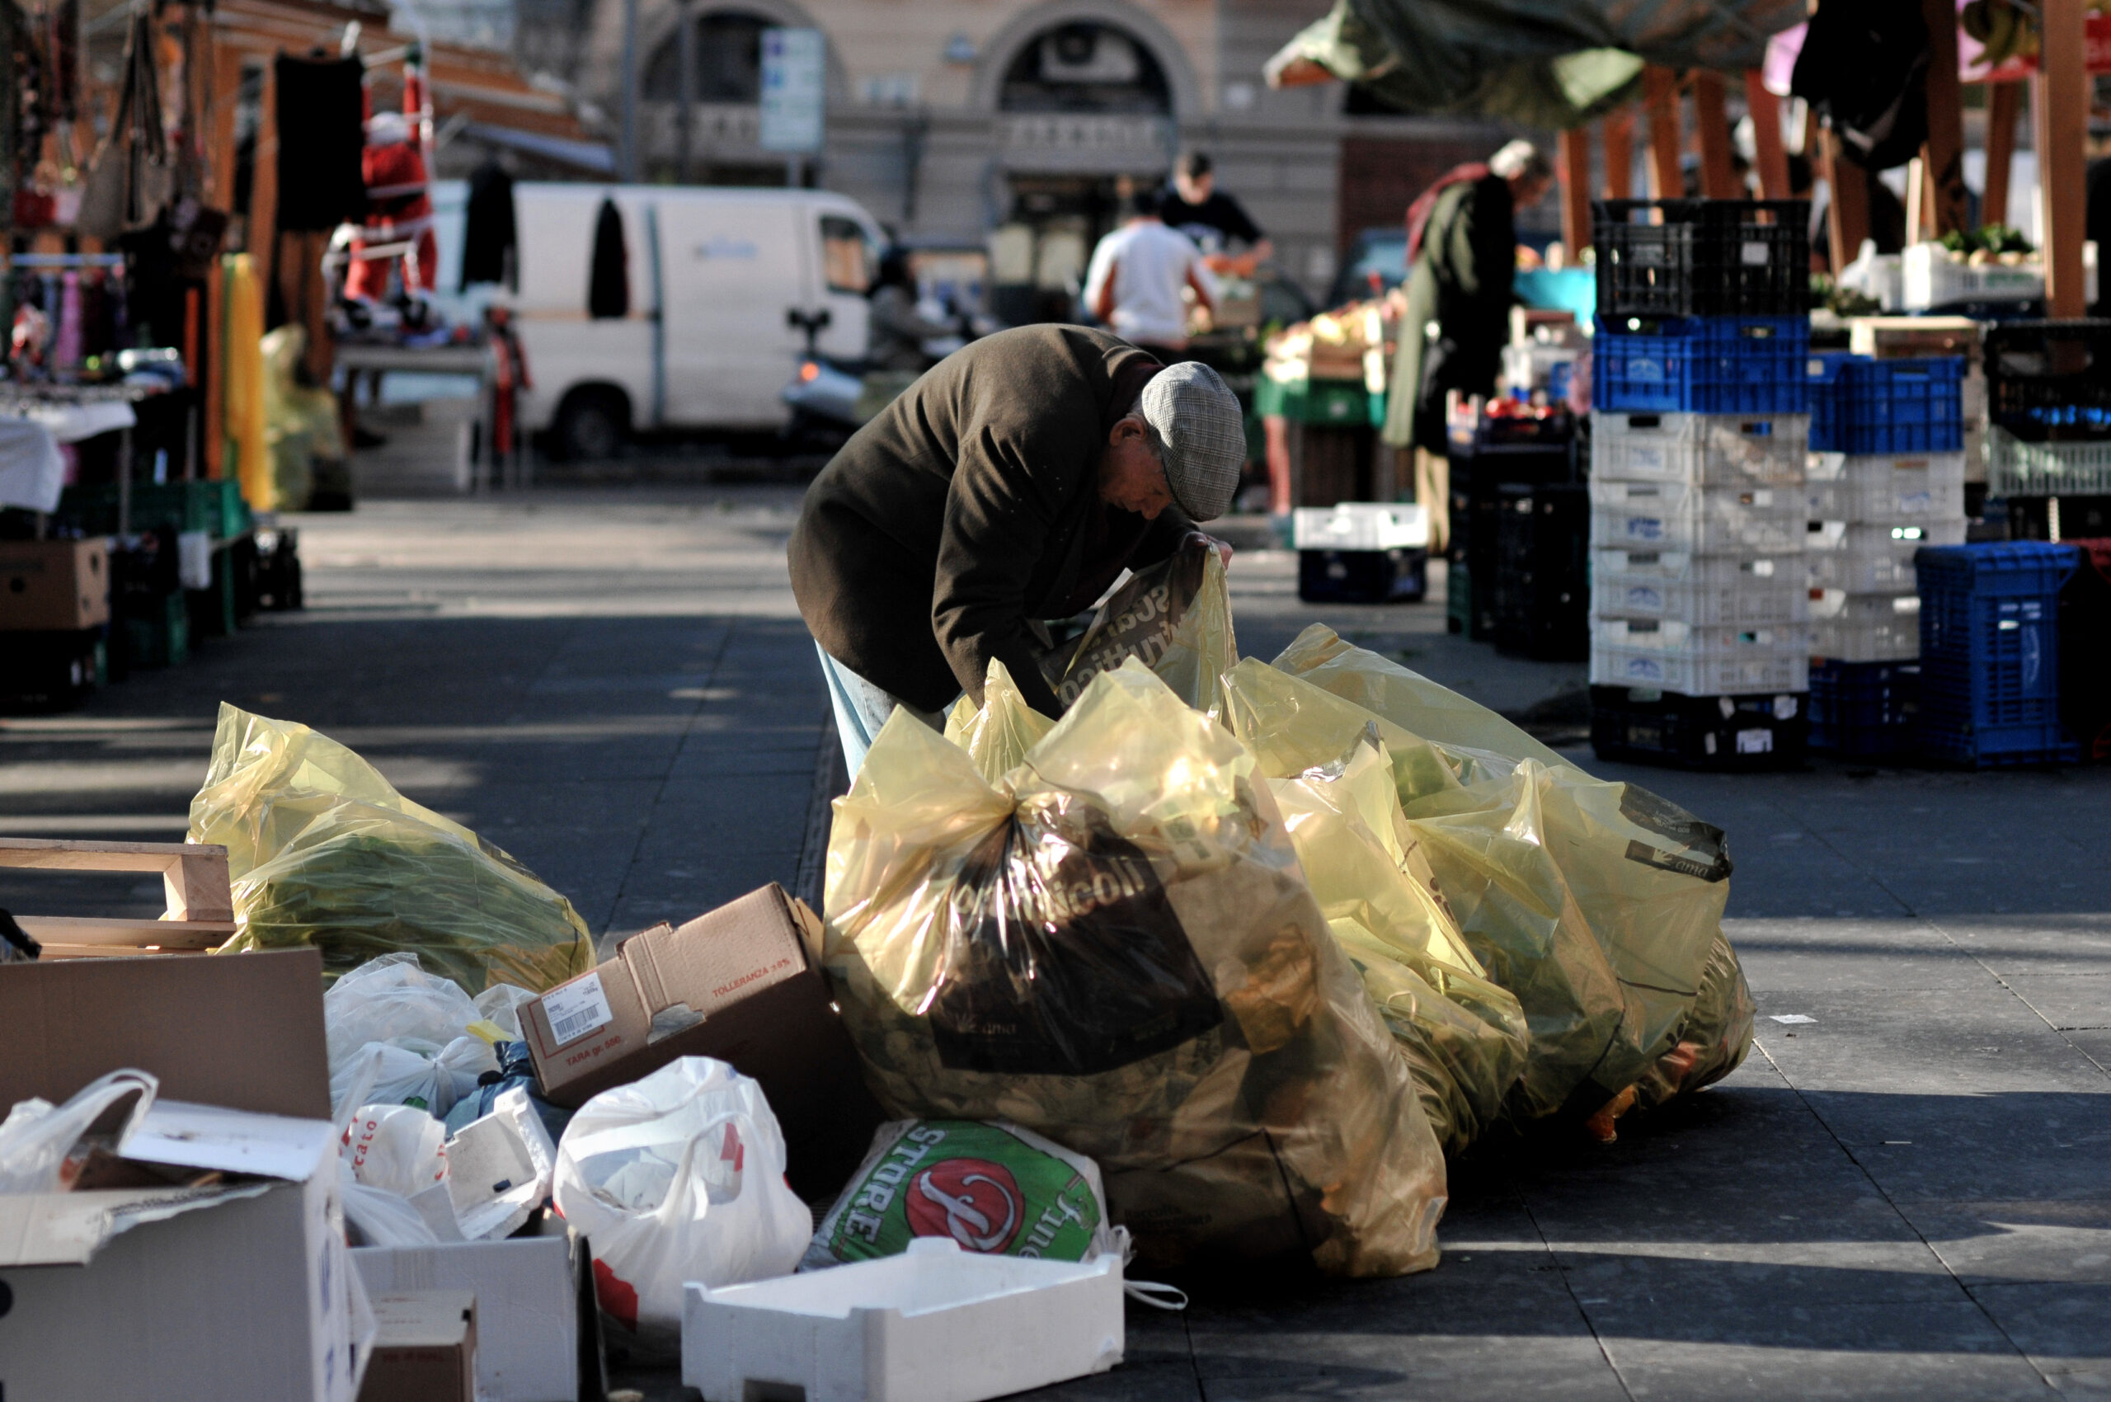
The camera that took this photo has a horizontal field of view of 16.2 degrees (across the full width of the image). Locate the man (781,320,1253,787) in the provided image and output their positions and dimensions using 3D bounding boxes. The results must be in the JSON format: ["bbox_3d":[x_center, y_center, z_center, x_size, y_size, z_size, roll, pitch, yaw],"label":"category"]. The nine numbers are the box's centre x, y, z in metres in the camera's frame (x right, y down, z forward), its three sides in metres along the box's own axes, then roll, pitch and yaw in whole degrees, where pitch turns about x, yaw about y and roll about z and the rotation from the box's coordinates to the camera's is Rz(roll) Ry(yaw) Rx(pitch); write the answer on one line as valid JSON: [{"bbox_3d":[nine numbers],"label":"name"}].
[{"bbox_3d":[-0.053,0.048,11.053,0.620,1.230,0.540,1,4,10],"label":"man"}]

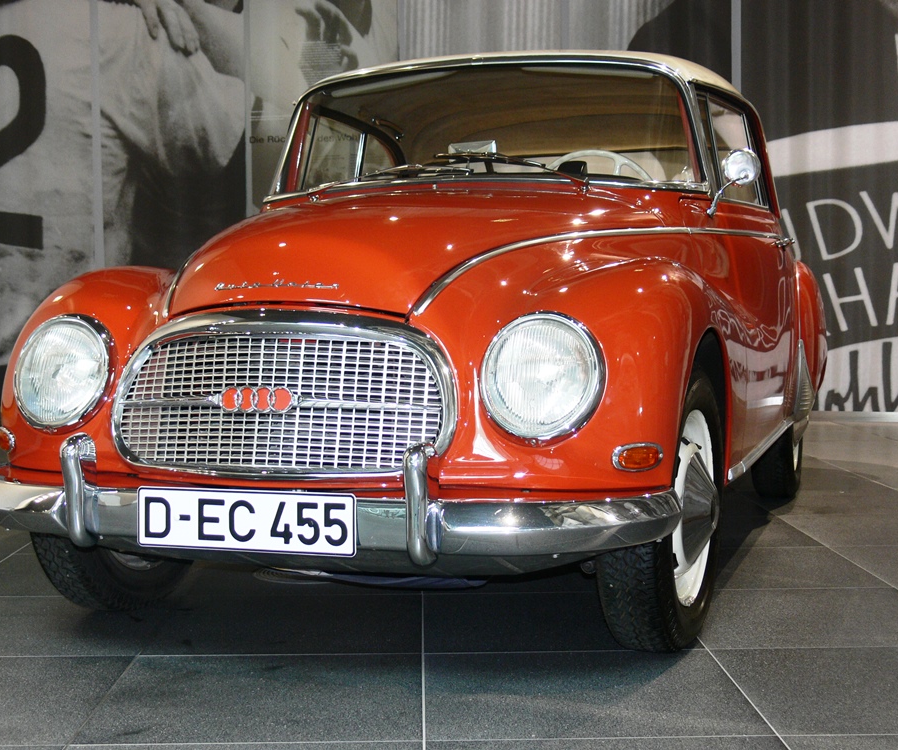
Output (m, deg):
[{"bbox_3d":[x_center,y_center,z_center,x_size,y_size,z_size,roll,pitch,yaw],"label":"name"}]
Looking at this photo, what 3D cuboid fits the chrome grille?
[{"bbox_3d":[-0.333,0.038,2.663,0.735,0.325,0.165,1,3,18],"label":"chrome grille"}]

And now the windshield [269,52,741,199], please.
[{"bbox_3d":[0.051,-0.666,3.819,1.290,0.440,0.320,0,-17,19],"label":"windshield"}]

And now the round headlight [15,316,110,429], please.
[{"bbox_3d":[-0.783,-0.010,2.911,0.233,0.235,0.110,1,3,18],"label":"round headlight"}]

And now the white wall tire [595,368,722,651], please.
[{"bbox_3d":[0.459,0.274,3.015,0.160,0.620,0.620,1,3,18],"label":"white wall tire"}]

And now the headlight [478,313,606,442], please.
[{"bbox_3d":[0.178,0.000,2.601,0.233,0.235,0.110,1,3,18],"label":"headlight"}]

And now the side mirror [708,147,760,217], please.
[{"bbox_3d":[0.735,-0.494,3.635,0.130,0.180,0.130,1,3,18],"label":"side mirror"}]

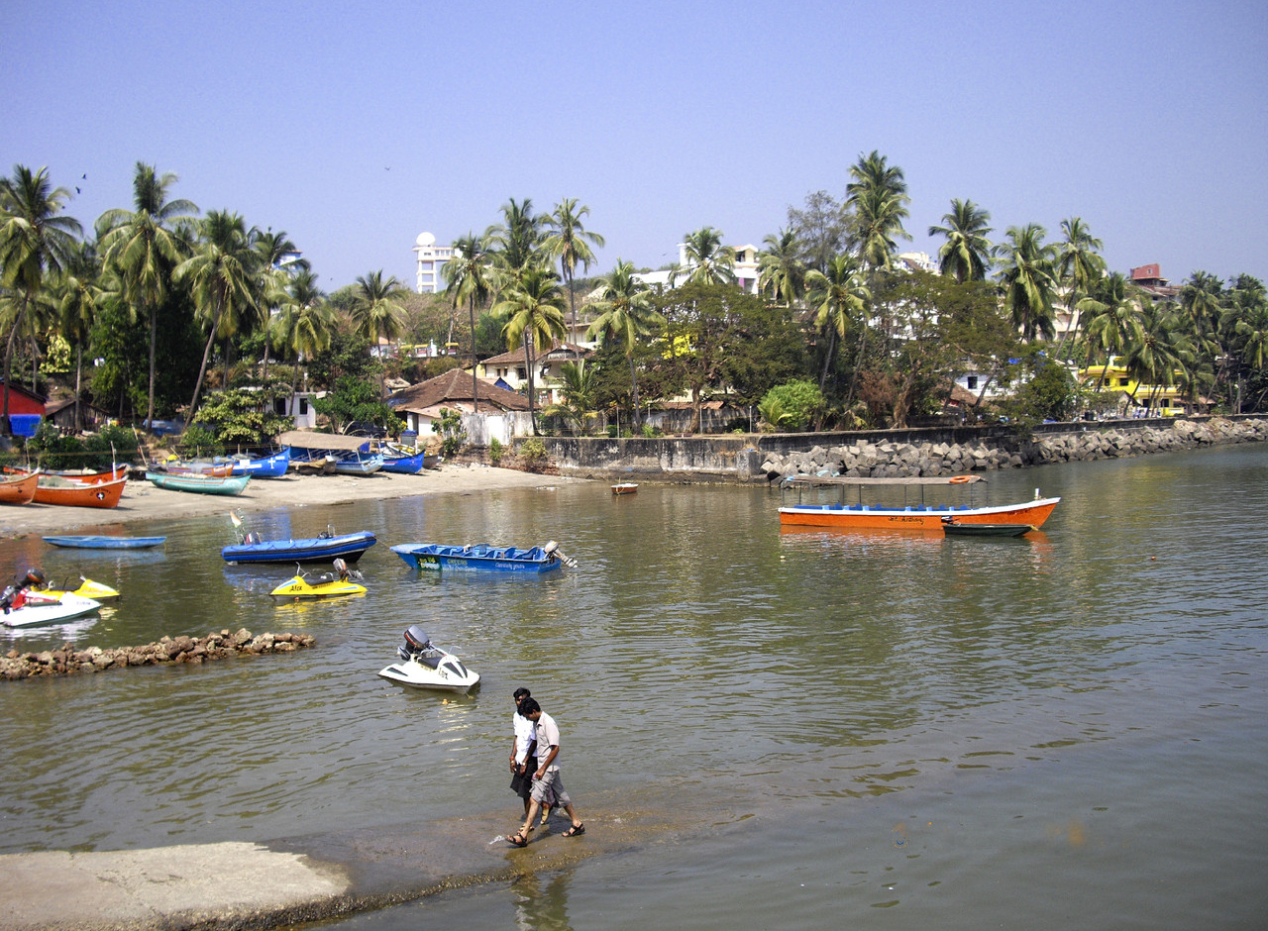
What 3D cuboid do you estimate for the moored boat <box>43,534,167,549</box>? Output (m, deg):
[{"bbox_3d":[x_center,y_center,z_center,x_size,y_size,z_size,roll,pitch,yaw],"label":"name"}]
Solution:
[{"bbox_3d":[-19.020,2.760,50.000,4.500,0.500,0.950,0,3,-5],"label":"moored boat"}]

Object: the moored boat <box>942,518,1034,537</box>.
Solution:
[{"bbox_3d":[12.661,2.202,49.686,3.350,0.750,1.100,1,3,12],"label":"moored boat"}]

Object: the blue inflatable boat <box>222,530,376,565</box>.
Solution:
[{"bbox_3d":[-10.374,2.409,43.168,4.600,1.000,1.850,1,3,17],"label":"blue inflatable boat"}]

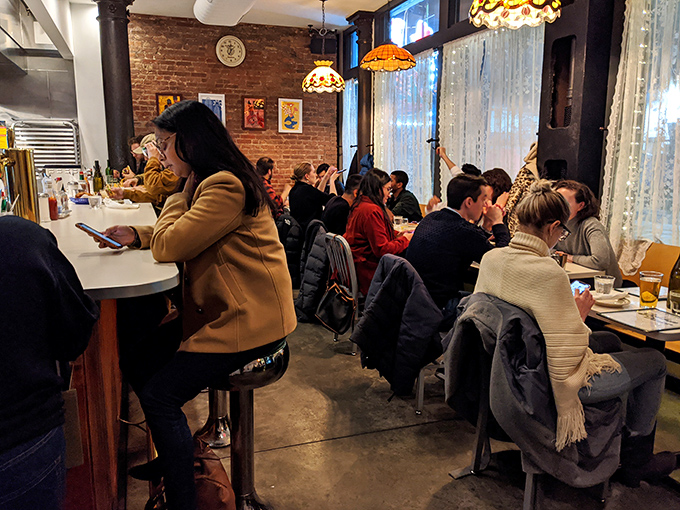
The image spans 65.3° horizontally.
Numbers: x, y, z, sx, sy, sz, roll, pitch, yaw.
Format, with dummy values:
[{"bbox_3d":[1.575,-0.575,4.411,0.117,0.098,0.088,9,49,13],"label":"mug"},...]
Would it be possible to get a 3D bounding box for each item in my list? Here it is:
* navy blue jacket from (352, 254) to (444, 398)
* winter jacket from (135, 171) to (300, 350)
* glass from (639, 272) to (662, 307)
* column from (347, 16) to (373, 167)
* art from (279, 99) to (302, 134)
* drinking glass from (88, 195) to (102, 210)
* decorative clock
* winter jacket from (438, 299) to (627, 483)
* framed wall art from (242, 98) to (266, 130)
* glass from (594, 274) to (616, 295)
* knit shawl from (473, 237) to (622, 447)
[{"bbox_3d":[0.269,0.329,2.866,0.320,0.660,0.470,-3,10,-21],"label":"navy blue jacket"},{"bbox_3d":[-0.400,0.003,1.699,0.480,0.550,0.450,-3,10,-21],"label":"winter jacket"},{"bbox_3d":[1.210,0.136,2.063,0.089,0.135,0.089,-3,10,-21],"label":"glass"},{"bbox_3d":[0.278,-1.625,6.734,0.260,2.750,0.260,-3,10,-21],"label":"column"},{"bbox_3d":[-0.699,-1.982,7.577,0.358,0.468,0.030,-3,10,-21],"label":"art"},{"bbox_3d":[-1.766,-0.373,3.823,0.088,0.085,0.088,-3,10,-21],"label":"drinking glass"},{"bbox_3d":[-1.457,-2.742,7.141,0.407,0.411,0.040,-3,10,-21],"label":"decorative clock"},{"bbox_3d":[0.715,0.447,2.049,0.460,0.630,0.490,-3,10,-21],"label":"winter jacket"},{"bbox_3d":[-1.185,-1.968,7.389,0.342,0.450,0.030,-3,10,-21],"label":"framed wall art"},{"bbox_3d":[1.137,0.131,2.260,0.088,0.077,0.088,-3,10,-21],"label":"glass"},{"bbox_3d":[0.773,0.270,2.052,0.470,0.720,0.470,-3,10,-21],"label":"knit shawl"}]

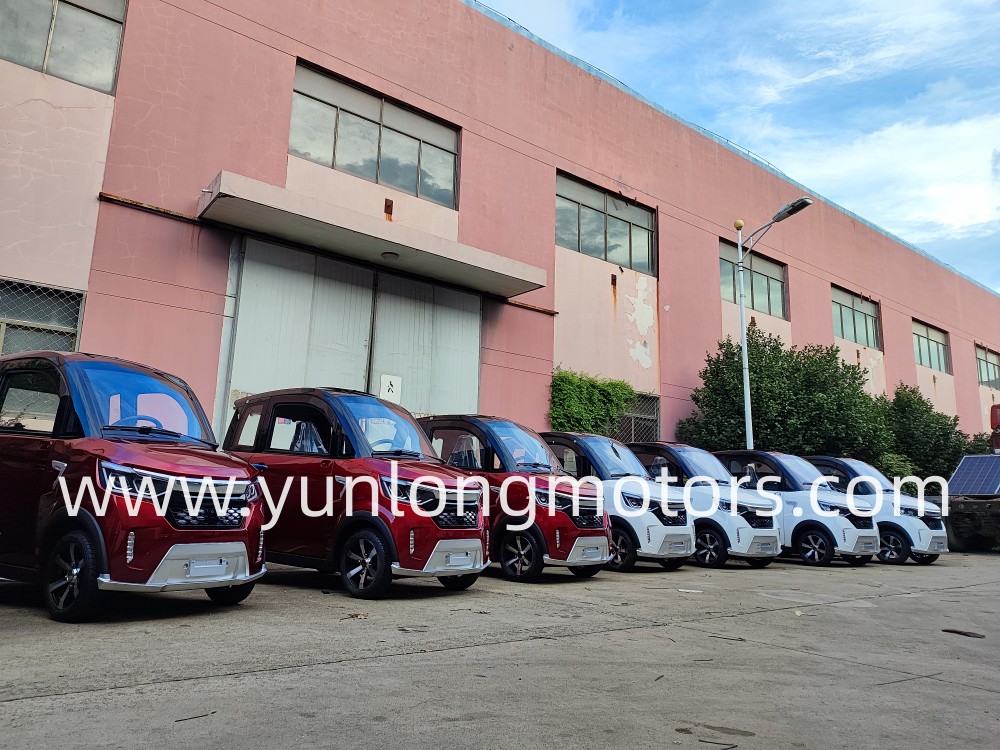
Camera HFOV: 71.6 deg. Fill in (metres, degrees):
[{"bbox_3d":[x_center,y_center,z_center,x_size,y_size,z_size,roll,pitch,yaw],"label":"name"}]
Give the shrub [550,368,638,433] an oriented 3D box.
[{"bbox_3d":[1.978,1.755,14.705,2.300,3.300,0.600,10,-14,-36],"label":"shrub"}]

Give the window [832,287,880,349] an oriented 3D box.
[{"bbox_3d":[12.080,-1.873,23.564,3.410,1.810,0.200,10,-14,-36],"label":"window"}]

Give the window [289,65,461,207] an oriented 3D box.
[{"bbox_3d":[-2.230,-4.329,12.914,3.440,1.810,0.200,10,-14,-36],"label":"window"}]

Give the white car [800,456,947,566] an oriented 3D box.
[{"bbox_3d":[5.860,2.241,11.645,1.160,1.700,2.860,9,-14,-33],"label":"white car"}]

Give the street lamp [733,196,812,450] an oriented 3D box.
[{"bbox_3d":[5.869,-0.046,14.482,0.320,7.300,1.850,10,-14,-36],"label":"street lamp"}]

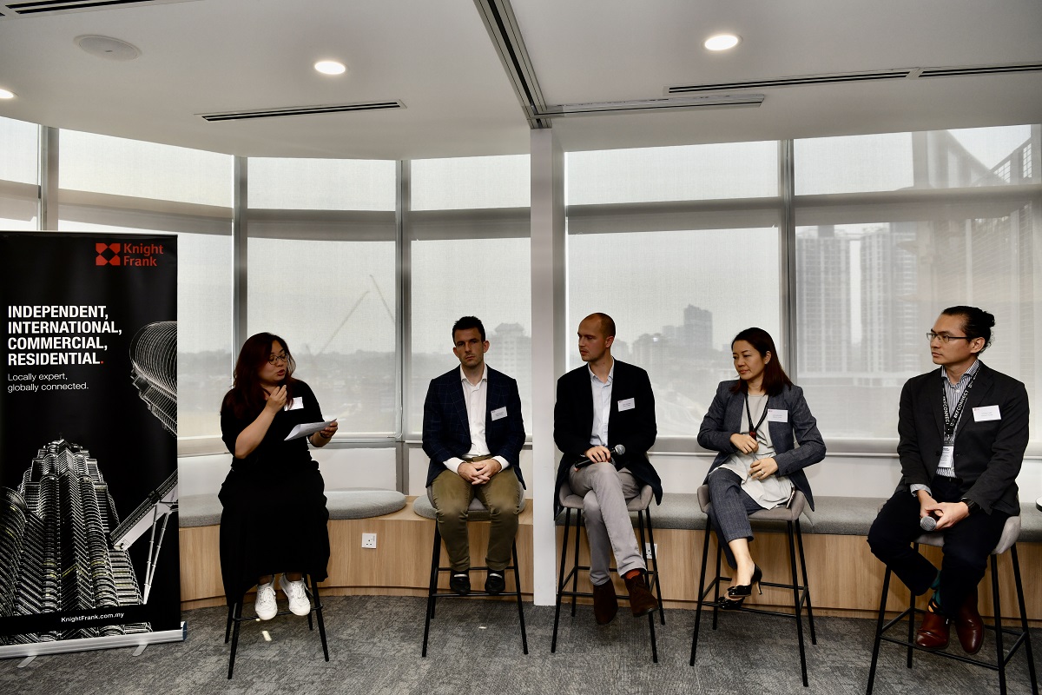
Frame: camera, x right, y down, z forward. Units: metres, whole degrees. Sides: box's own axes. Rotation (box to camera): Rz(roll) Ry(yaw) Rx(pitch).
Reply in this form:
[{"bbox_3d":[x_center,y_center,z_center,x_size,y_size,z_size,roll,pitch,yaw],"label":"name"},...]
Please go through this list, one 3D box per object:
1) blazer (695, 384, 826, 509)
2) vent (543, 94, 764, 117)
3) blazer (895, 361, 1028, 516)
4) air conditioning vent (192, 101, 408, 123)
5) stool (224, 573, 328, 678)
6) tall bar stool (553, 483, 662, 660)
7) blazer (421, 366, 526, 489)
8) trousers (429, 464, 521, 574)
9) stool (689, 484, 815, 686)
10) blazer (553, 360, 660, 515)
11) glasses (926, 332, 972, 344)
[{"bbox_3d":[1.142,0.467,3.326,0.578,0.615,0.400,-1,-1,24],"label":"blazer"},{"bbox_3d":[0.696,-1.278,3.670,1.110,0.050,0.180,-1,-1,7],"label":"vent"},{"bbox_3d":[1.803,0.376,2.857,0.459,0.635,0.450,-1,-1,38],"label":"blazer"},{"bbox_3d":[-1.173,-1.261,3.688,1.140,0.040,0.130,-1,-1,10],"label":"air conditioning vent"},{"bbox_3d":[-1.194,1.056,3.369,0.440,0.840,0.440,0,-1,-25],"label":"stool"},{"bbox_3d":[0.451,1.032,3.498,0.490,0.860,0.490,-1,-1,16],"label":"tall bar stool"},{"bbox_3d":[-0.238,0.403,3.526,0.533,0.625,0.400,-1,-1,-2],"label":"blazer"},{"bbox_3d":[-0.208,0.807,3.412,0.440,0.520,0.600,-1,-1,-2],"label":"trousers"},{"bbox_3d":[1.108,1.024,3.292,0.490,0.860,0.490,-1,-1,27],"label":"stool"},{"bbox_3d":[0.430,0.453,3.503,0.535,0.779,0.420,-1,-1,13],"label":"blazer"},{"bbox_3d":[1.755,-0.030,2.800,0.140,0.042,0.140,0,-1,-8],"label":"glasses"}]

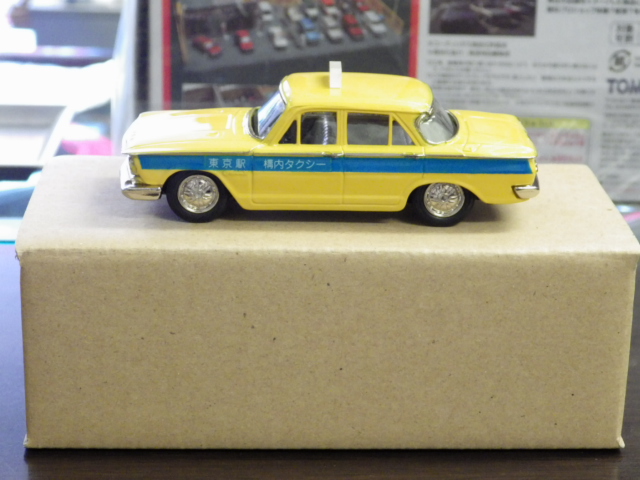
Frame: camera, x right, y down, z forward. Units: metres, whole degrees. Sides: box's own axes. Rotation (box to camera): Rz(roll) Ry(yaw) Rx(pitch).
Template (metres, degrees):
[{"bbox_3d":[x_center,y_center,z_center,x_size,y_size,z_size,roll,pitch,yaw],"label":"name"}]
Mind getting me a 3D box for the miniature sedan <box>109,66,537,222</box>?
[{"bbox_3d":[0.002,-0.018,0.282,0.073,0.025,0.026,1,19,-1],"label":"miniature sedan"}]

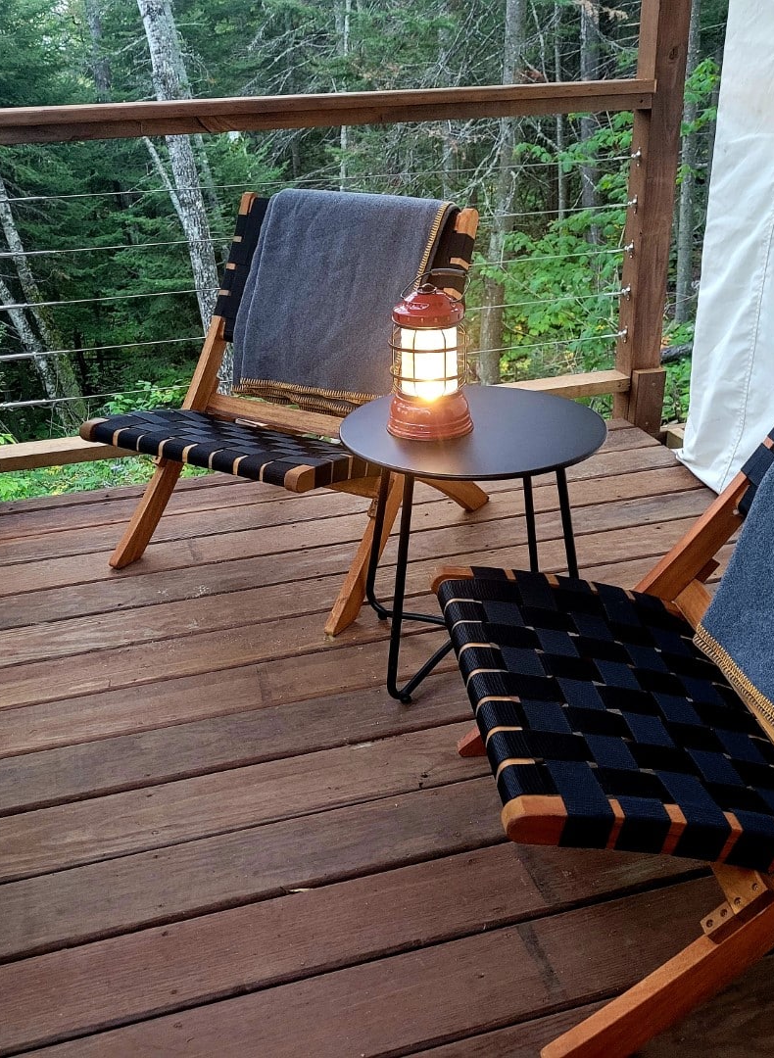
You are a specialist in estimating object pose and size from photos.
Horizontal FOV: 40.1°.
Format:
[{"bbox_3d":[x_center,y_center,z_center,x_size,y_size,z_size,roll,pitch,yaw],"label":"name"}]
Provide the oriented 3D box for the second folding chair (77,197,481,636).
[{"bbox_3d":[-0.190,-0.314,2.318,0.615,0.730,0.750,14,30,29],"label":"second folding chair"}]

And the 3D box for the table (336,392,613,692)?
[{"bbox_3d":[0.152,0.026,1.920,0.460,0.452,0.460,-1,26,1],"label":"table"}]

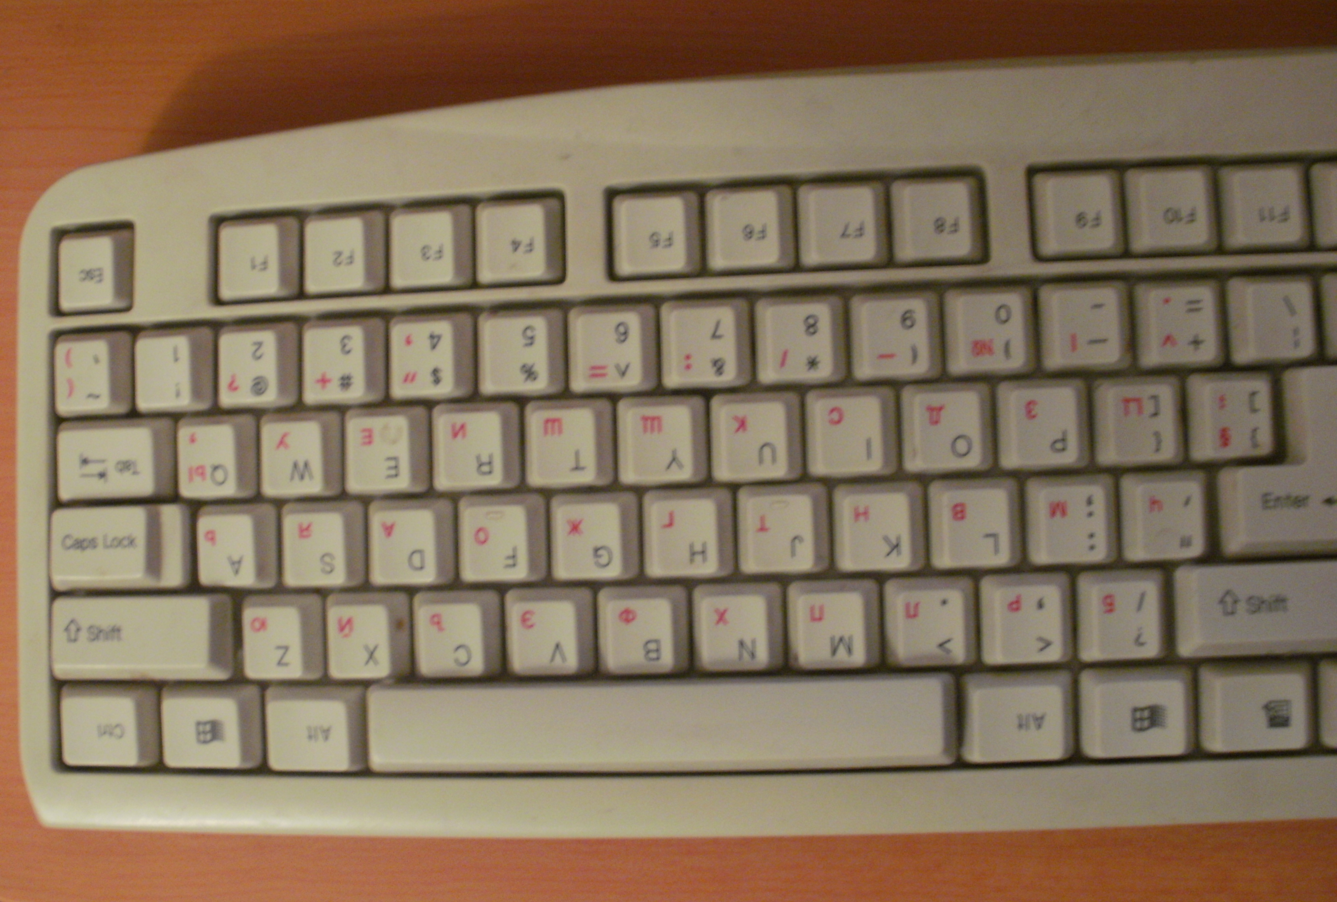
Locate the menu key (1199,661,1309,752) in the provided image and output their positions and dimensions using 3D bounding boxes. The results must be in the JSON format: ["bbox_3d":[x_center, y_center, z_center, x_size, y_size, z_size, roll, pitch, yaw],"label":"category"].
[{"bbox_3d":[0.112,0.049,0.323,0.023,0.007,0.018,-2,86,7],"label":"menu key"}]

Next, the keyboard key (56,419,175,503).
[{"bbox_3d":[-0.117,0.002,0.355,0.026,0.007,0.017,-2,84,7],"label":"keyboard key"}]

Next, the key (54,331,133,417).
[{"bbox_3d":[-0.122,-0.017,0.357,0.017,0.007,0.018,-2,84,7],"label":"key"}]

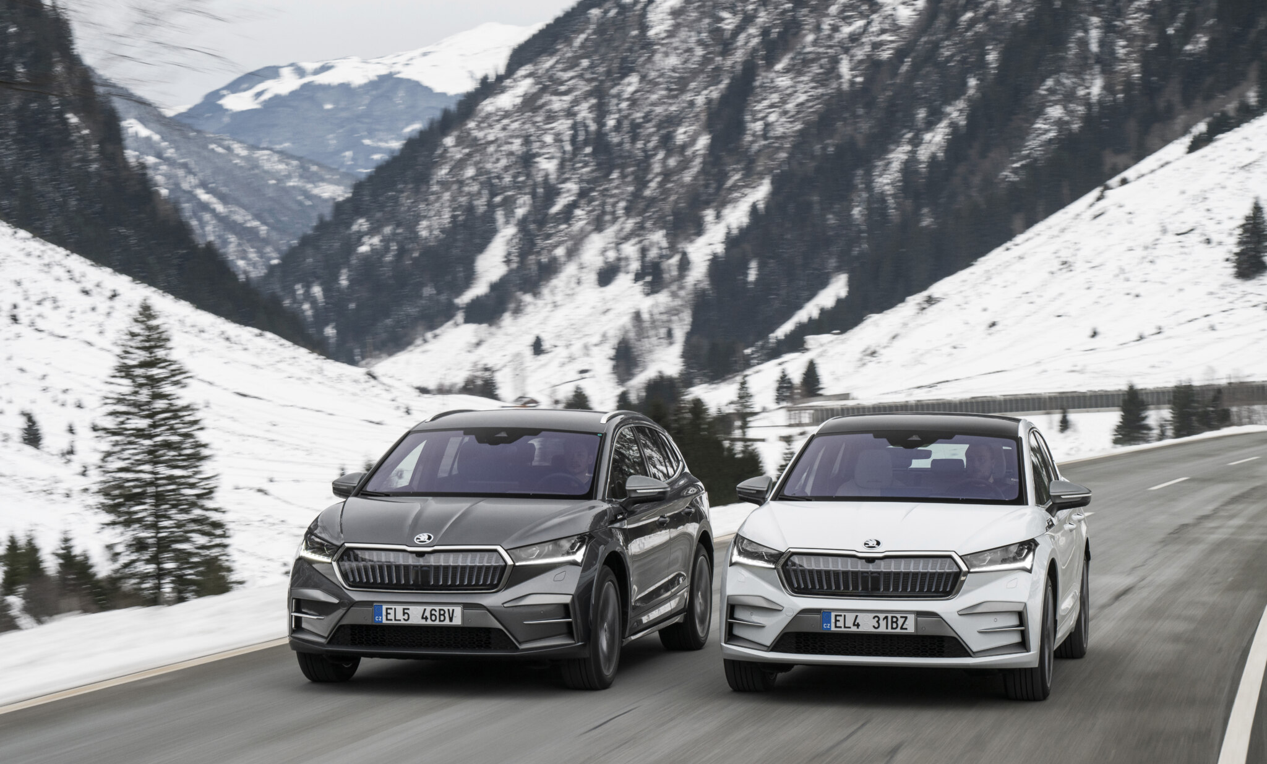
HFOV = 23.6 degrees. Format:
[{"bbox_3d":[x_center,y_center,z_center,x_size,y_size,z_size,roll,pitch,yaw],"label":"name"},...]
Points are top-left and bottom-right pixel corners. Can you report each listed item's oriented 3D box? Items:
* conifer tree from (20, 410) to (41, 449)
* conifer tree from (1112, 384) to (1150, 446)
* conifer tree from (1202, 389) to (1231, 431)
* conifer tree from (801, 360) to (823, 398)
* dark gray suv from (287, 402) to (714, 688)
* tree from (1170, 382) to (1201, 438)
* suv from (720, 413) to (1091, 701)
[{"bbox_3d":[-83.660,6.600,420.000,2.650,5.660,2.650,0,1,0],"label":"conifer tree"},{"bbox_3d":[47.660,3.180,290.000,3.320,6.160,3.320,0,1,0],"label":"conifer tree"},{"bbox_3d":[57.790,2.800,300.000,2.620,4.350,2.620,0,1,0],"label":"conifer tree"},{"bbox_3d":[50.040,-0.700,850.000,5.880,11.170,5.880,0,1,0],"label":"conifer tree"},{"bbox_3d":[-0.705,0.995,19.333,2.080,1.620,4.649,0,0,13],"label":"dark gray suv"},{"bbox_3d":[53.740,2.750,295.000,2.750,5.670,2.750,0,1,0],"label":"tree"},{"bbox_3d":[1.820,1.011,18.864,2.080,1.615,4.653,0,0,13],"label":"suv"}]

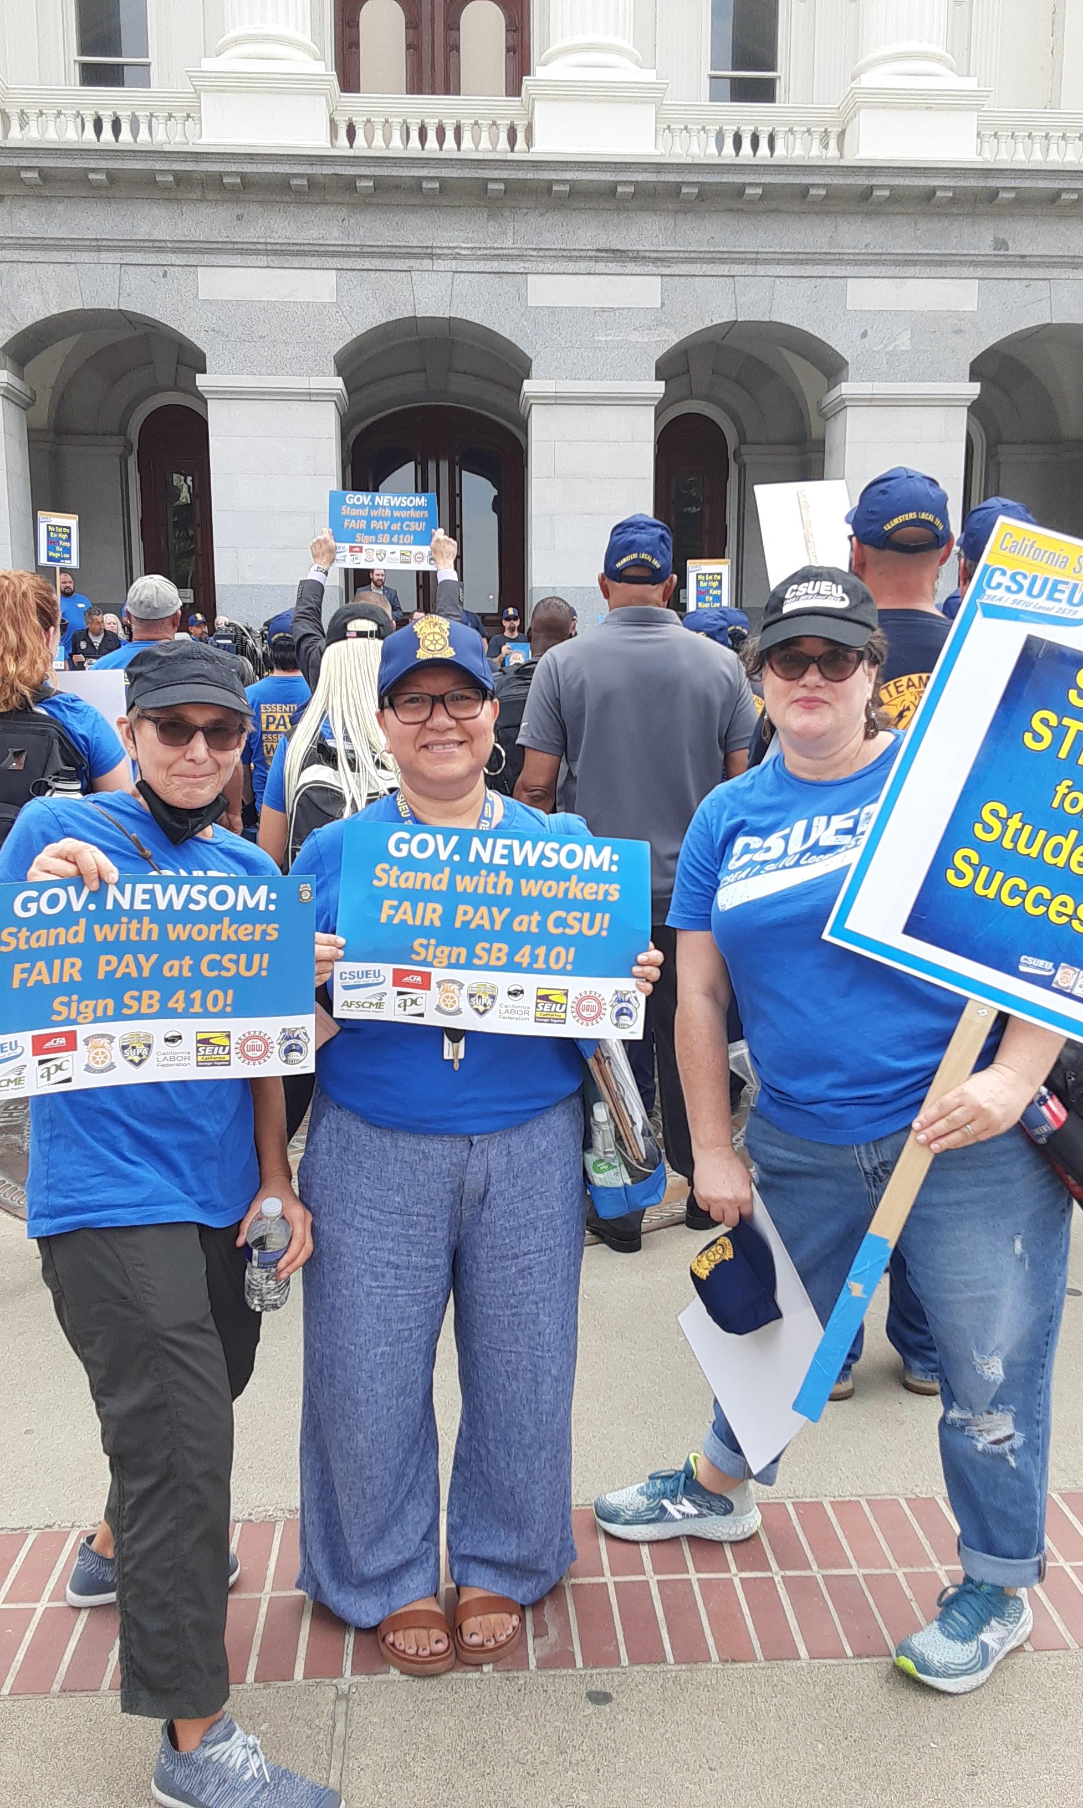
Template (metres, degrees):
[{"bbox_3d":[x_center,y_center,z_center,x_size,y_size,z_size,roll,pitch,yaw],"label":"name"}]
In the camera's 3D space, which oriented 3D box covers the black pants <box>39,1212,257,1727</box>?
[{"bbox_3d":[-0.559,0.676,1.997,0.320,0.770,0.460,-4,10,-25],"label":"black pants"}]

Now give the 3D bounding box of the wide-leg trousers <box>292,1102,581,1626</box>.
[{"bbox_3d":[-0.152,0.663,2.189,0.430,0.880,0.310,0,10,3],"label":"wide-leg trousers"}]

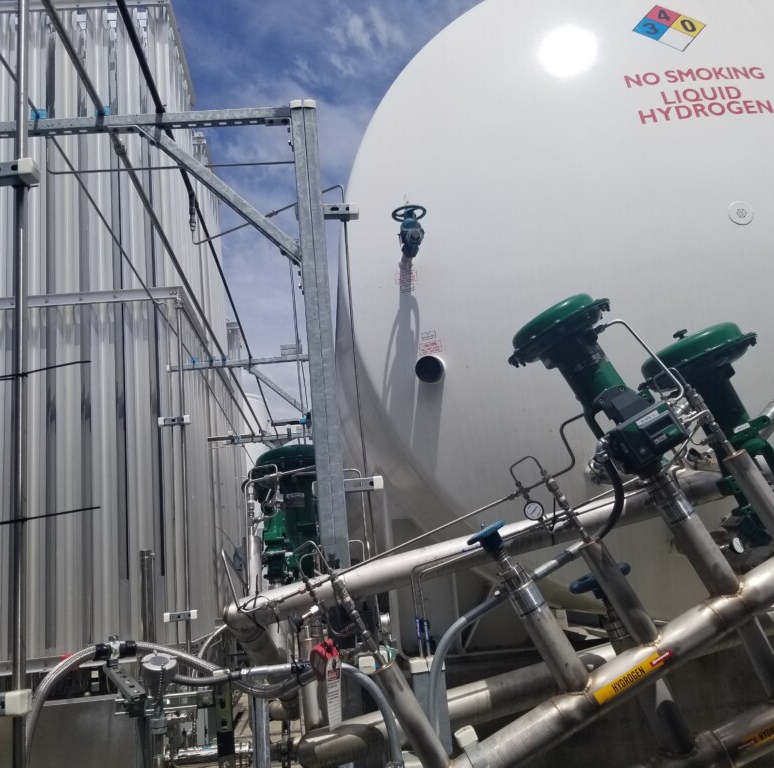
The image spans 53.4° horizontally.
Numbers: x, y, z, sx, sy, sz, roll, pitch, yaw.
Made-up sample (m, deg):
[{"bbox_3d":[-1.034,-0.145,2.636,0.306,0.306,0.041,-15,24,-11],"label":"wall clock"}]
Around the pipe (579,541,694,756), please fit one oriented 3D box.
[{"bbox_3d":[0.585,0.610,1.790,0.085,0.500,0.074,-24,-12,9],"label":"pipe"}]

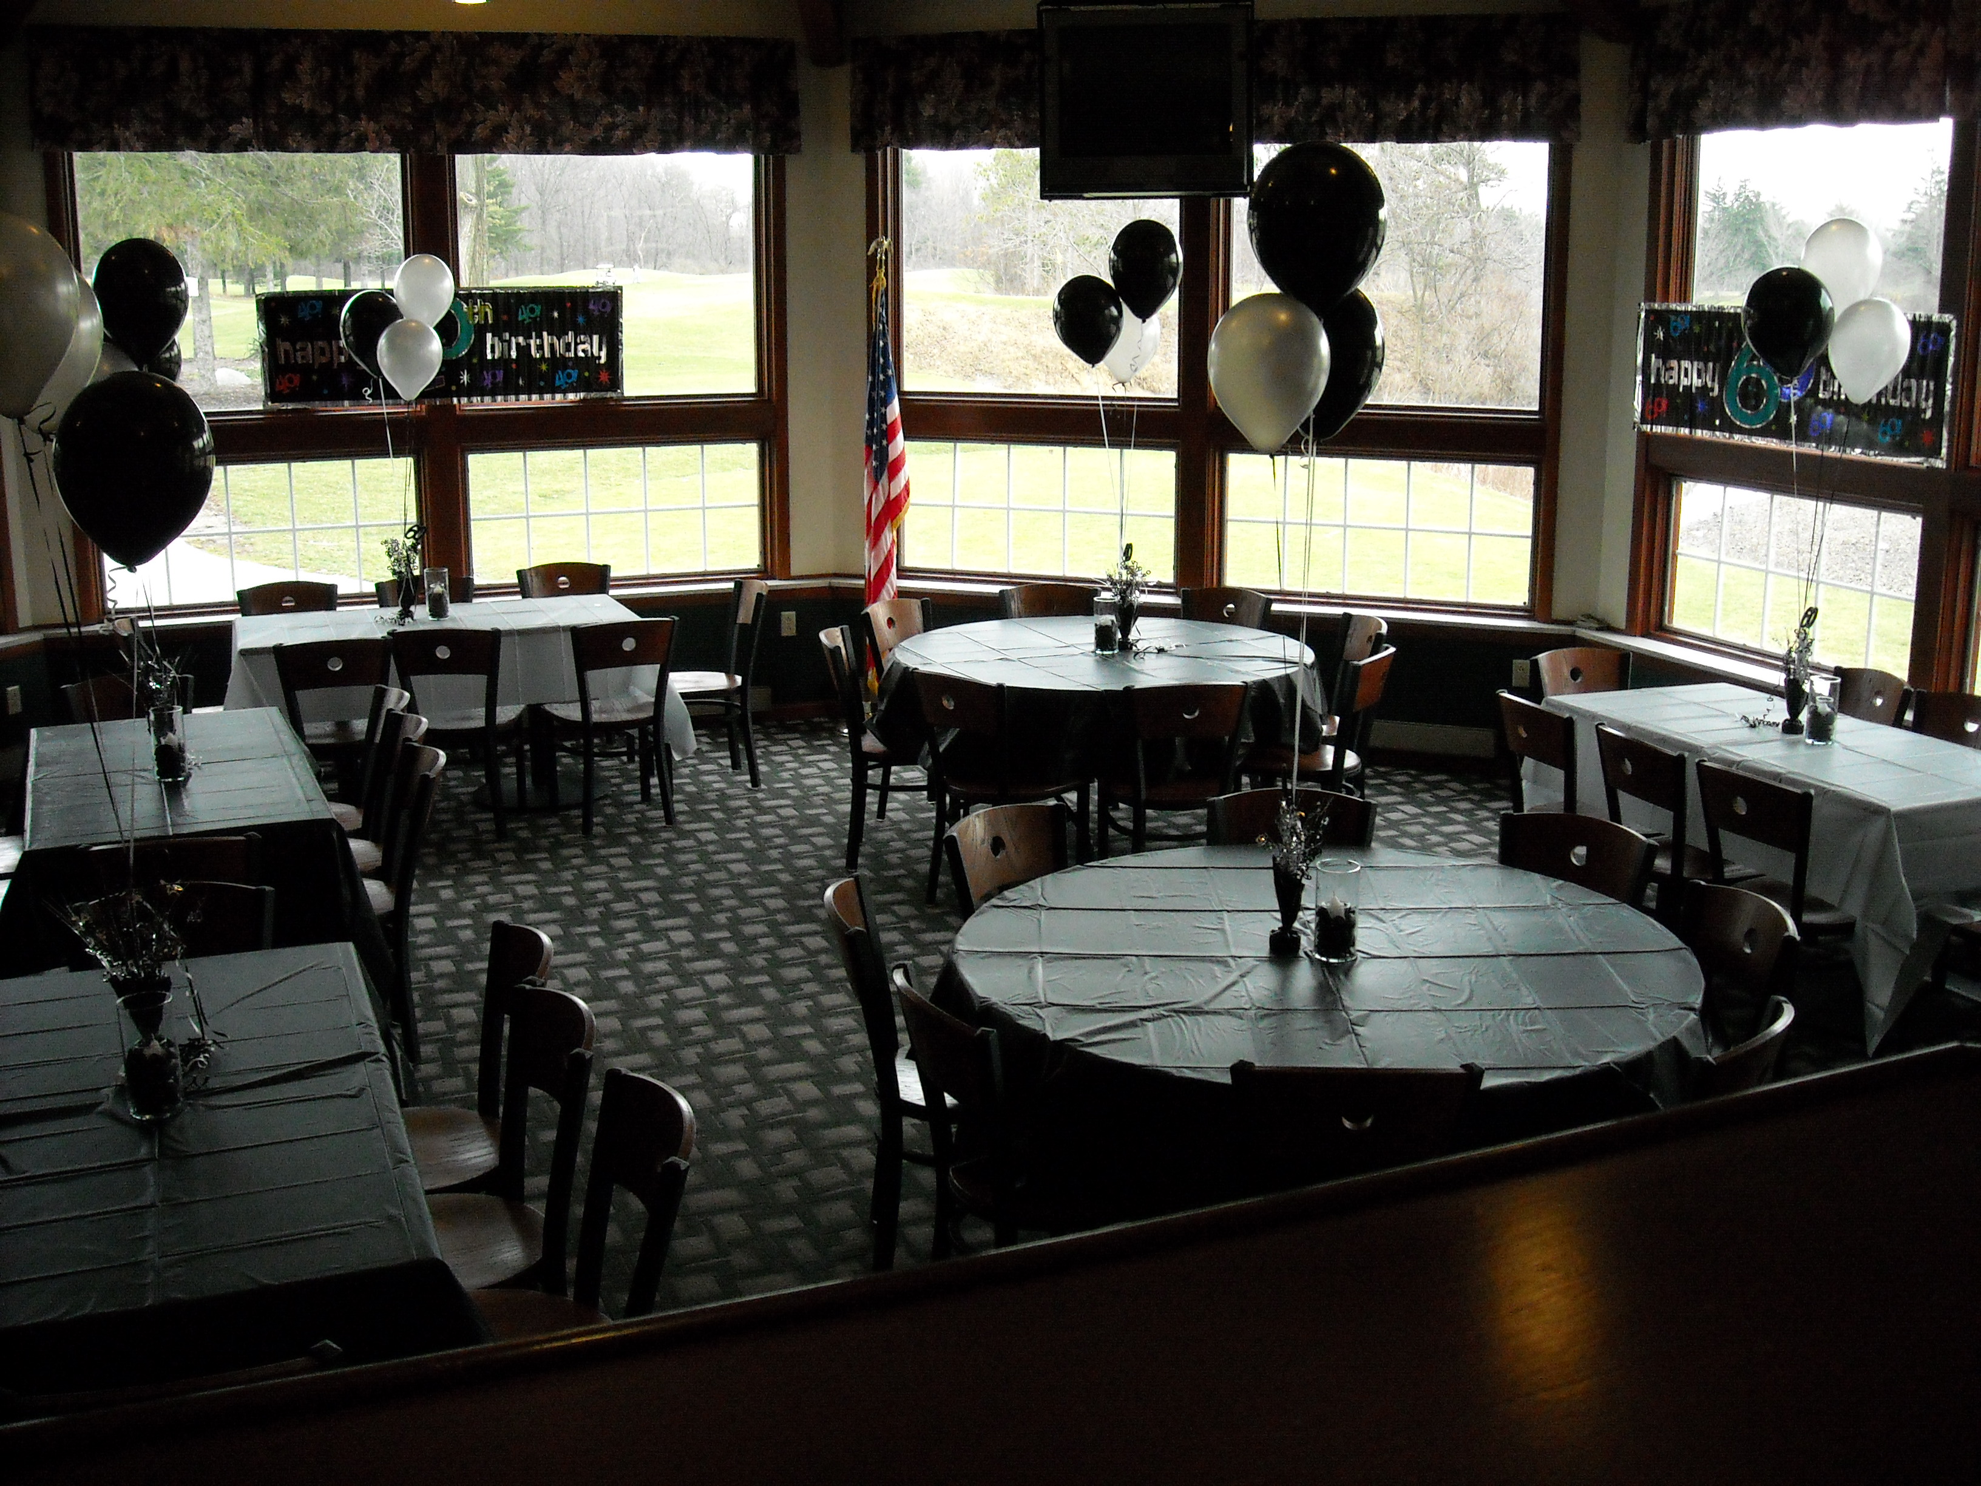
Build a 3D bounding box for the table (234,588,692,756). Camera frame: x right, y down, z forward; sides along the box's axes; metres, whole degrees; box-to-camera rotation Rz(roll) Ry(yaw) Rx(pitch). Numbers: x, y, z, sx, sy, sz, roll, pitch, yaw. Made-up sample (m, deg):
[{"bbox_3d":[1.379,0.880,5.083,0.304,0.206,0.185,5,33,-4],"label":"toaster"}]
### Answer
[{"bbox_3d":[-2.221,-0.141,8.244,1.676,0.754,0.818,-5,14,-21],"label":"table"}]

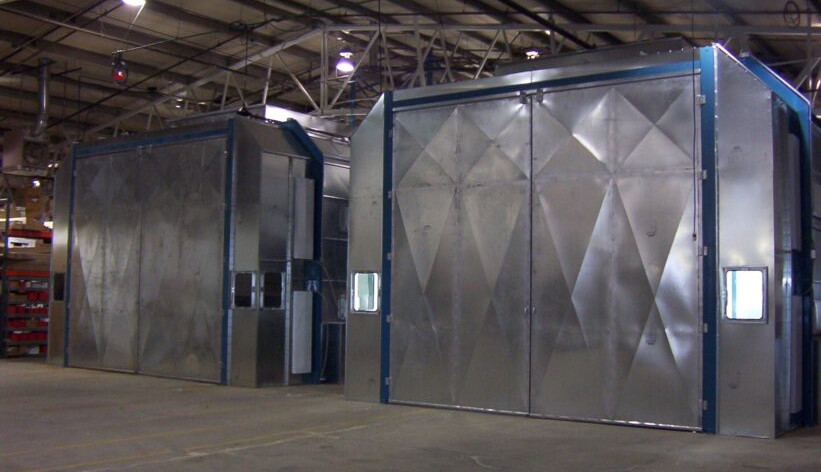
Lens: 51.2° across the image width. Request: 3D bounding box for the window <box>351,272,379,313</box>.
[{"bbox_3d":[-0.650,0.800,12.216,0.482,0.609,0.060,-2,-5,32],"label":"window"}]

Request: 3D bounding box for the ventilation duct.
[{"bbox_3d":[-8.645,-3.189,20.000,0.360,1.900,0.300,-2,-5,32],"label":"ventilation duct"}]

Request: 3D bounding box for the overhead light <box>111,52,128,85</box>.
[{"bbox_3d":[-4.589,-2.642,13.500,0.280,0.500,0.280,-2,-5,32],"label":"overhead light"}]

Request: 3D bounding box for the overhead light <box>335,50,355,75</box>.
[{"bbox_3d":[-1.530,-4.054,20.000,0.430,0.440,0.430,1,-4,0],"label":"overhead light"}]

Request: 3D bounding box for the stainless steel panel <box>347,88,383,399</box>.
[{"bbox_3d":[-0.625,0.141,12.284,0.587,4.411,0.080,-2,-5,32],"label":"stainless steel panel"}]

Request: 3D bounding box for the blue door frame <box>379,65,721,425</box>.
[{"bbox_3d":[1.569,0.077,10.960,4.539,4.411,0.200,-2,-5,32],"label":"blue door frame"}]

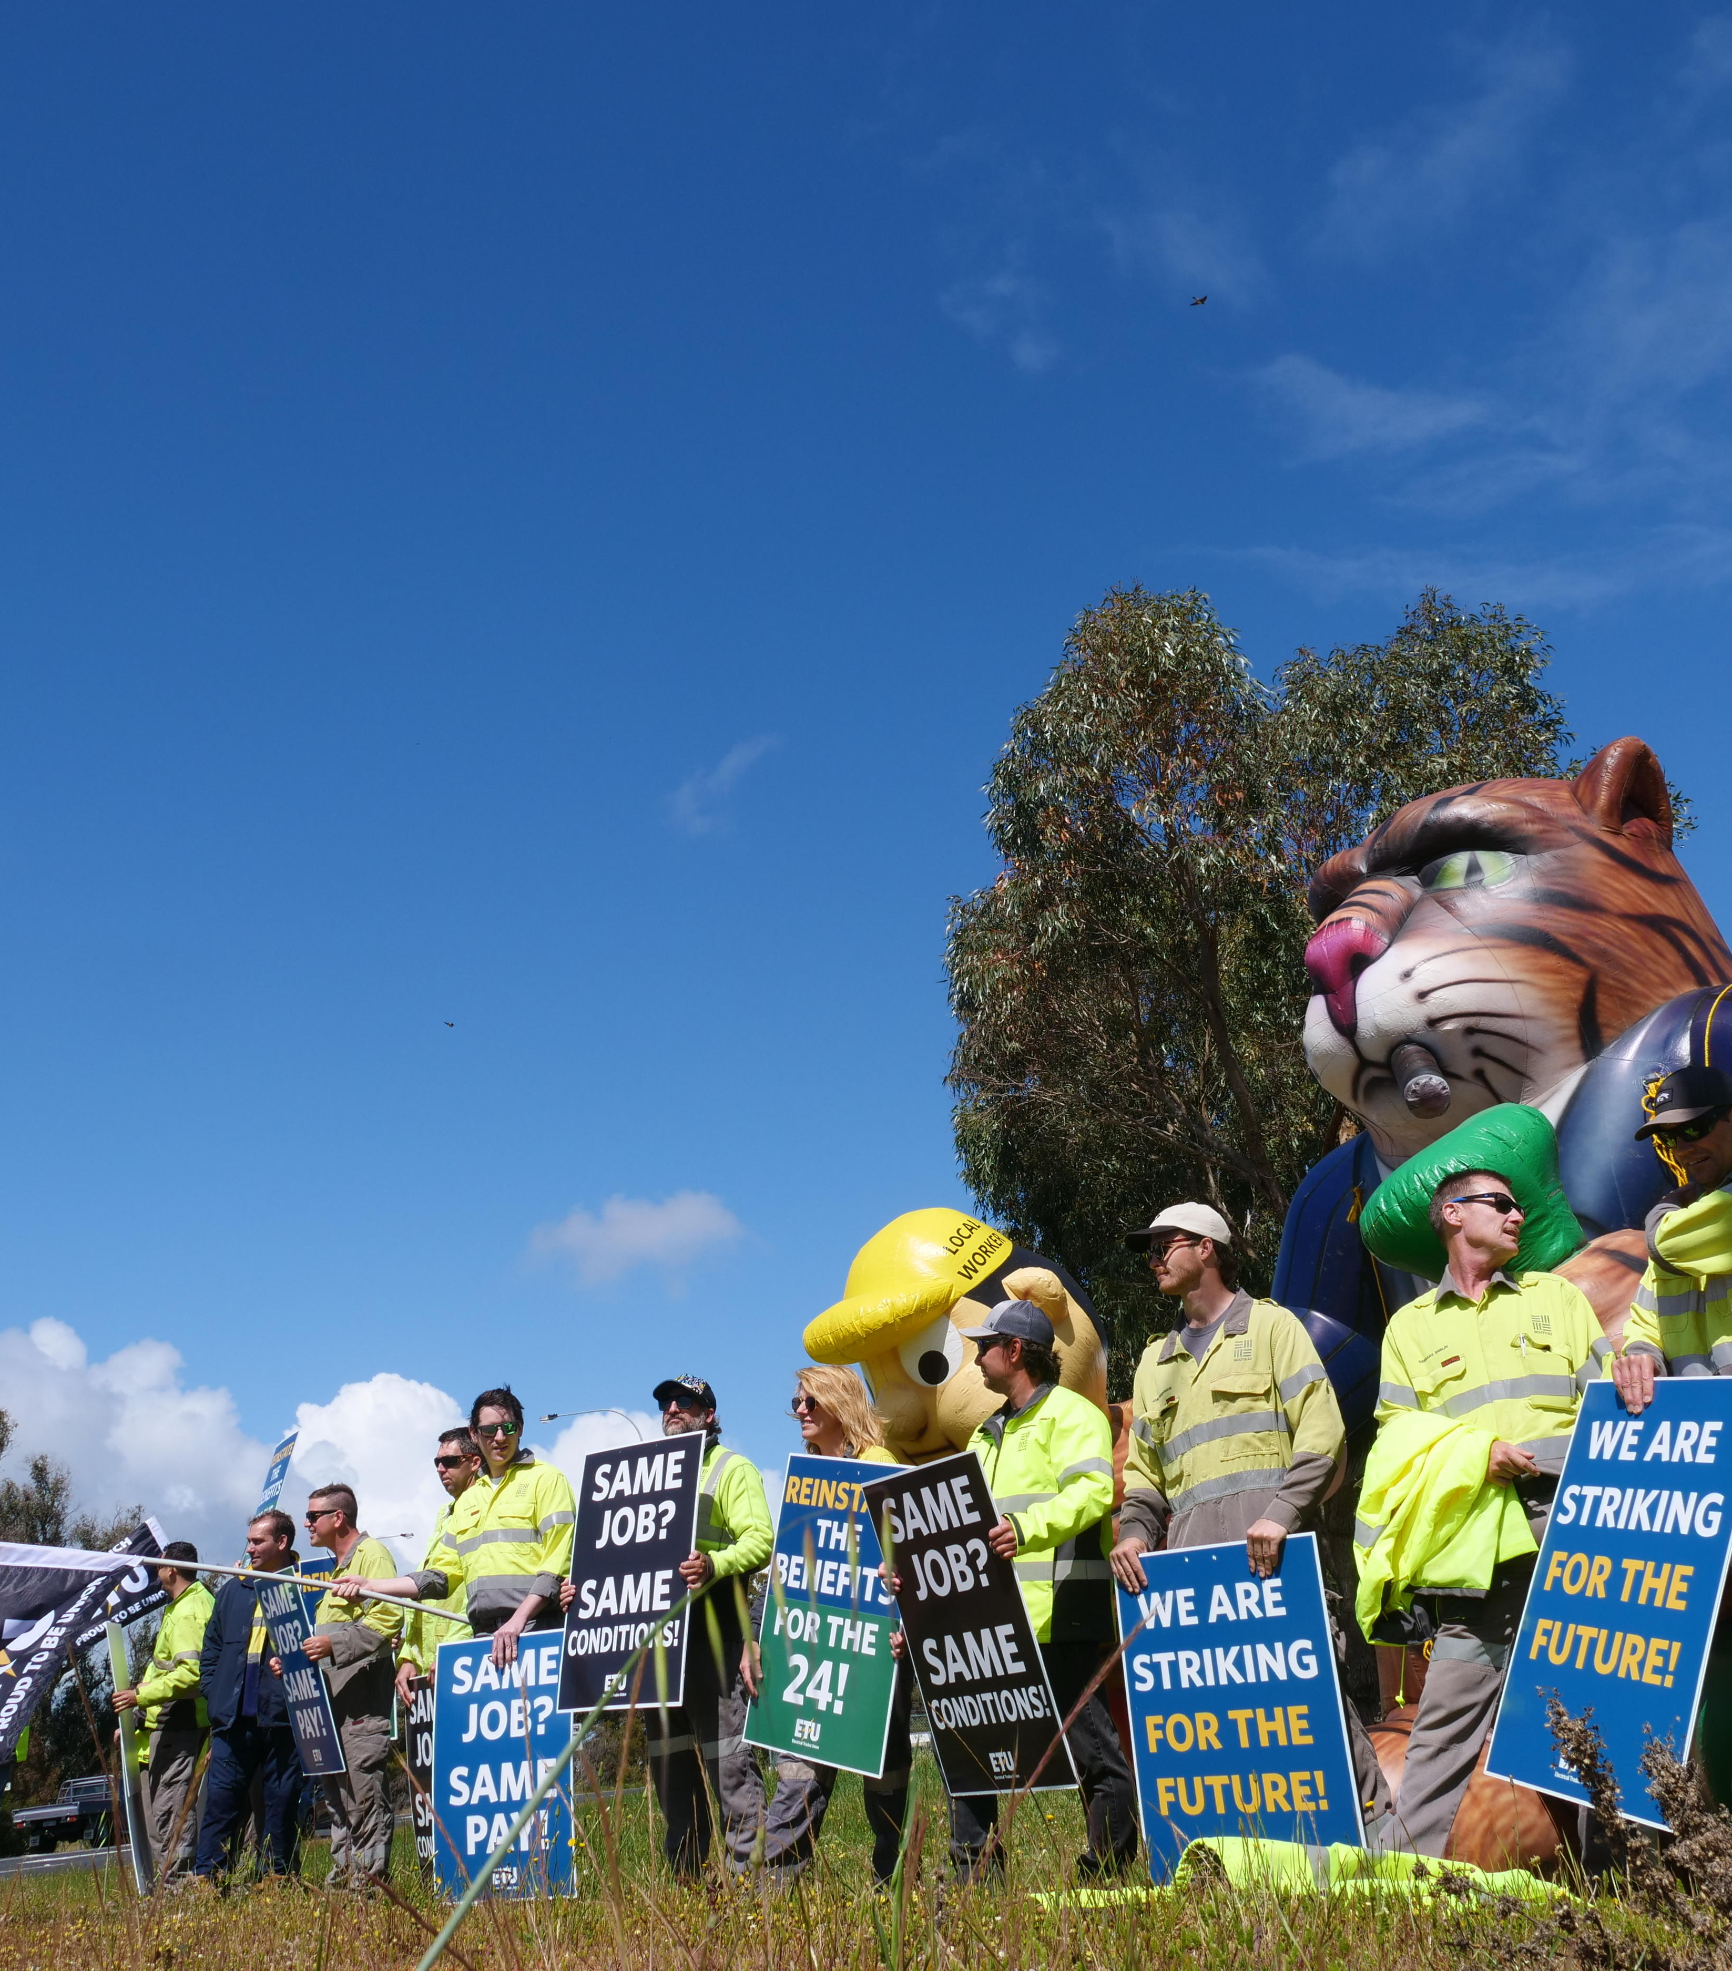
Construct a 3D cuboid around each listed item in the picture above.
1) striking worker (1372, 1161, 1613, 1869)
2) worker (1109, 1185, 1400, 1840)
[{"bbox_3d":[1.621,1.359,5.217,0.620,1.770,0.470,-15,-27,30],"label":"striking worker"},{"bbox_3d":[1.075,1.505,5.664,0.640,1.820,0.450,-20,-27,36],"label":"worker"}]

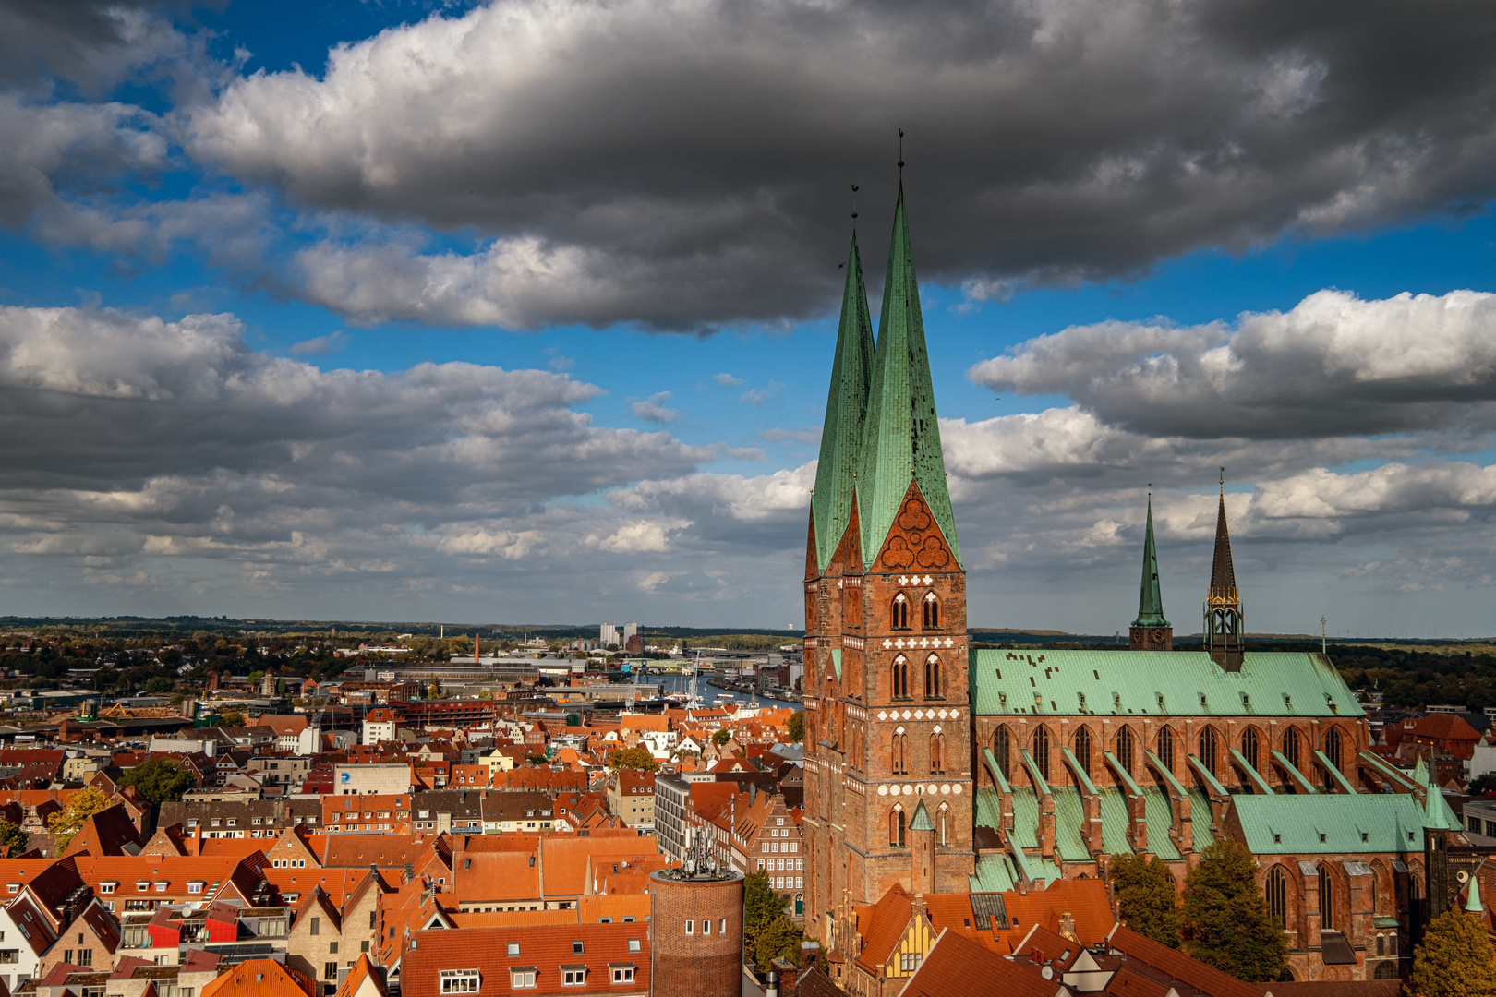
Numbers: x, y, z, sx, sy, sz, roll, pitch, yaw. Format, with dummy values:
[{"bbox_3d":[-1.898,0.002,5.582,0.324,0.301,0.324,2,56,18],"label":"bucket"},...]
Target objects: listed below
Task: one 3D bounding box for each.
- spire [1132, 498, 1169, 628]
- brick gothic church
[{"bbox_3d":[165.534,26.438,615.000,12.500,54.000,12.500,2,-5,-15],"label":"spire"},{"bbox_3d":[65.986,12.576,249.772,103.000,122.000,50.000,1,-5,-7],"label":"brick gothic church"}]

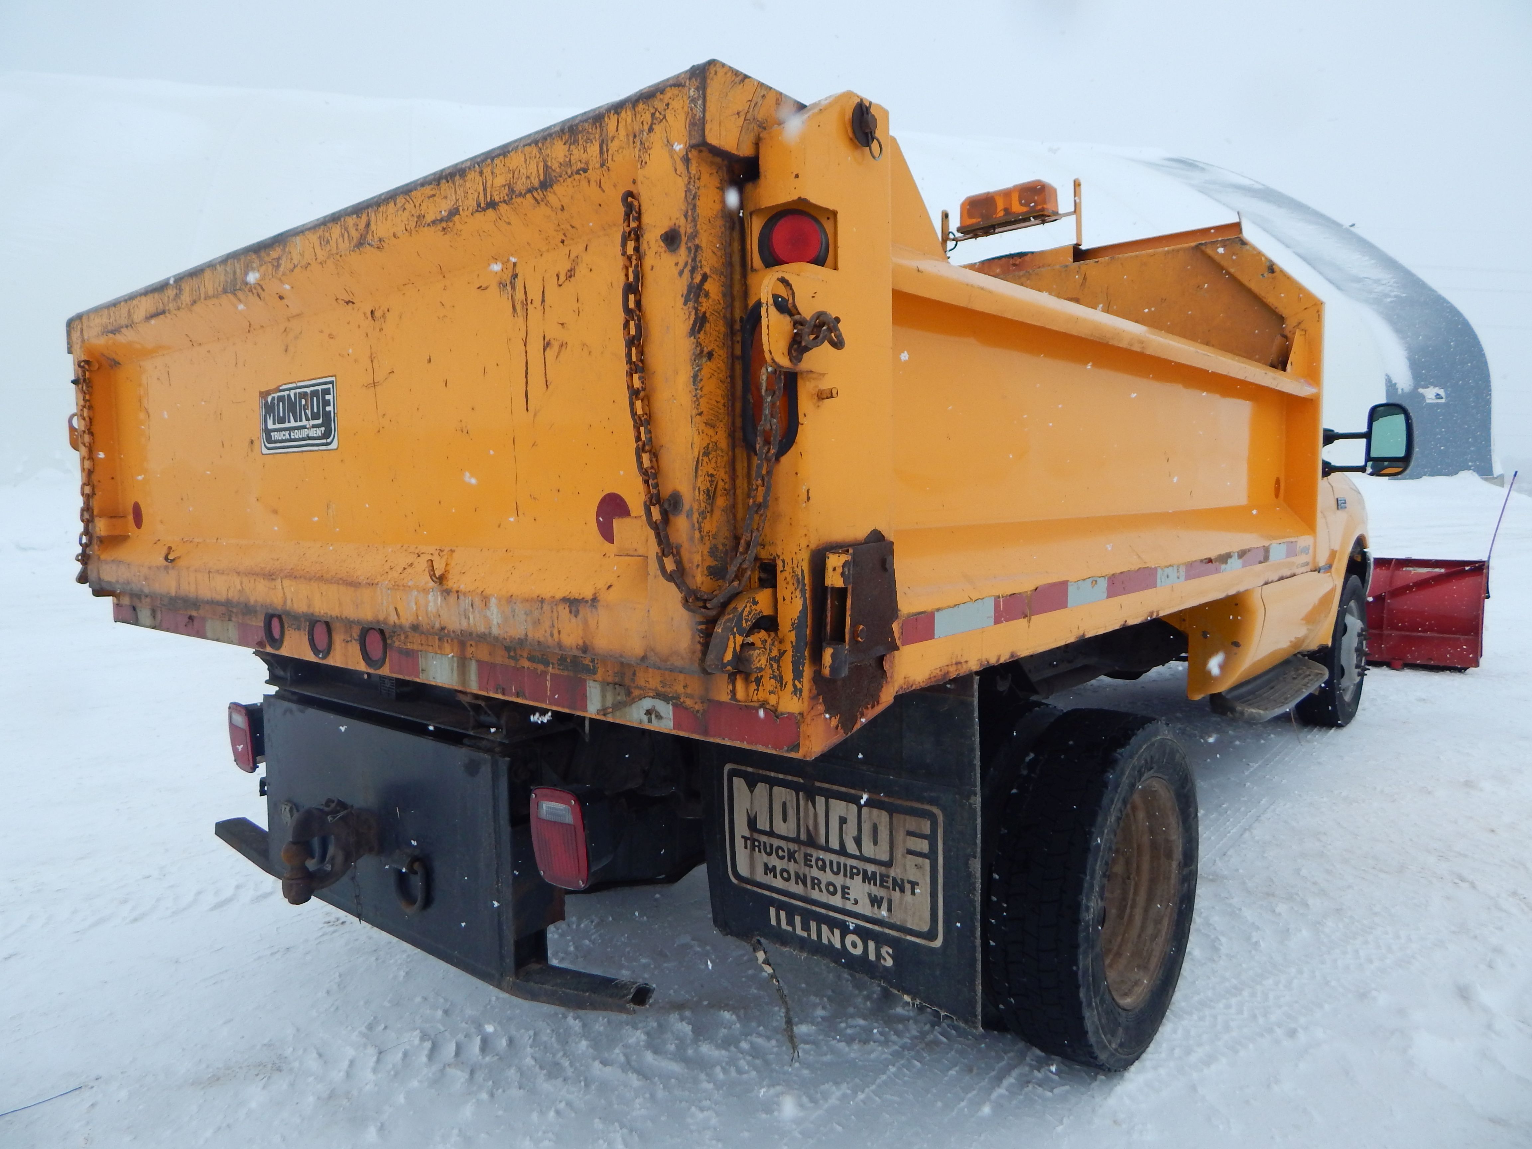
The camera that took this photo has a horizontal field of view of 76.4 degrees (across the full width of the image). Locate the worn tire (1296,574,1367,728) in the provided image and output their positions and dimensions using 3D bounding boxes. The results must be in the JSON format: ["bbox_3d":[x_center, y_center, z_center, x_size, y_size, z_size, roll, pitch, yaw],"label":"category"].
[{"bbox_3d":[3.004,0.415,5.173,0.220,0.800,0.800,3,6,41],"label":"worn tire"}]

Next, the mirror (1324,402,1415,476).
[{"bbox_3d":[2.692,-0.600,4.354,0.360,0.315,0.150,3,6,41],"label":"mirror"}]

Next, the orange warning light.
[{"bbox_3d":[1.005,-1.519,4.023,0.400,0.140,0.180,3,6,41],"label":"orange warning light"}]

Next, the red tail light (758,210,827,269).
[{"bbox_3d":[0.034,-0.408,1.197,0.086,0.086,0.035,-1,5,-7],"label":"red tail light"}]

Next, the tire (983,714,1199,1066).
[{"bbox_3d":[0.812,0.732,2.341,0.220,0.800,0.800,3,6,41],"label":"tire"}]

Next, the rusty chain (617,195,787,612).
[{"bbox_3d":[-0.074,-0.199,1.140,0.155,0.490,0.120,3,6,41],"label":"rusty chain"}]

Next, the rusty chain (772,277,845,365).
[{"bbox_3d":[0.046,-0.293,1.140,0.055,0.105,0.095,3,6,41],"label":"rusty chain"}]

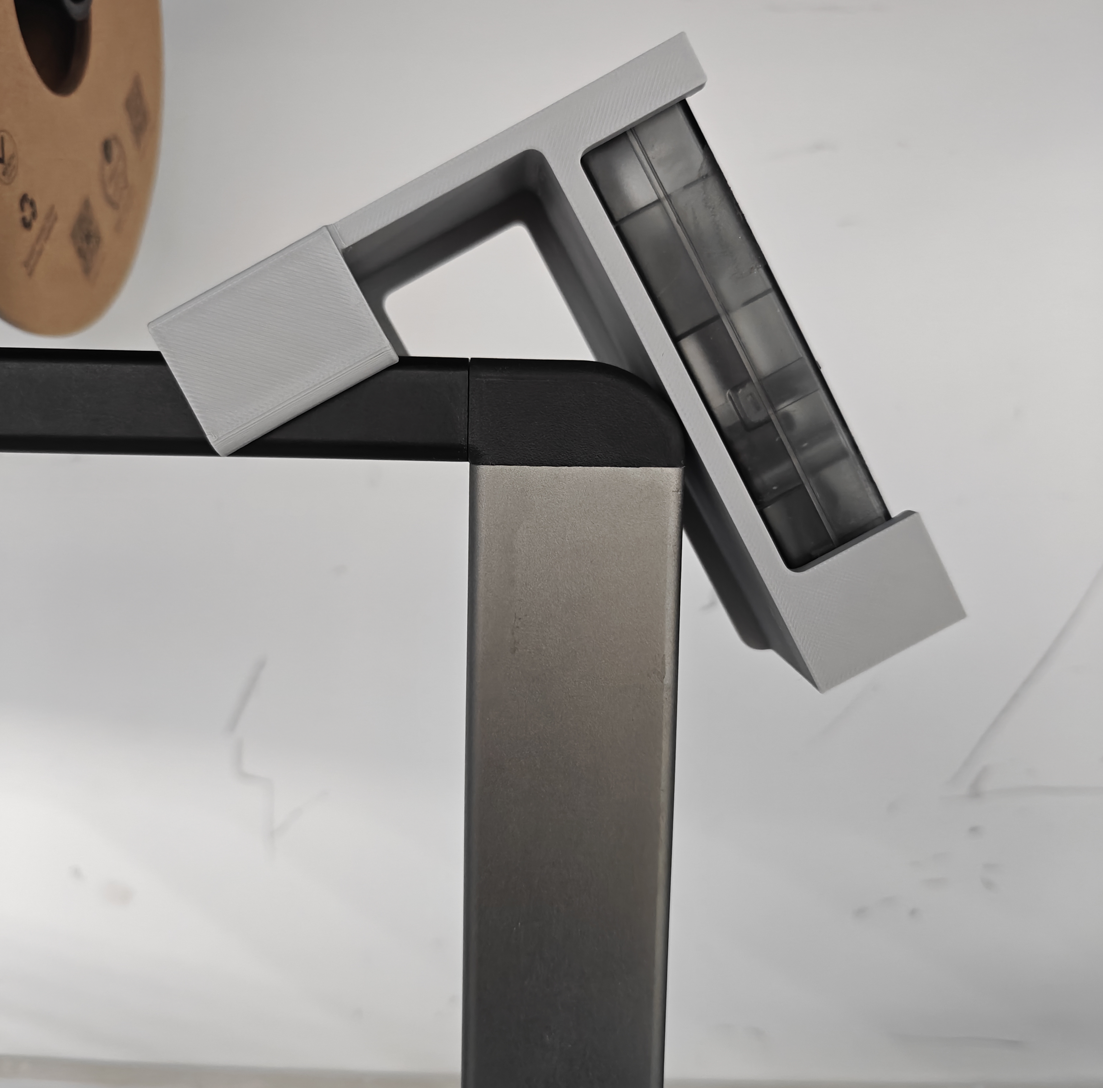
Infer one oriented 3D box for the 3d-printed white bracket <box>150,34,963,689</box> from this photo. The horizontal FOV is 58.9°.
[{"bbox_3d":[0.004,-0.020,0.267,0.146,0.160,0.055,-28,7,2],"label":"3d-printed white bracket"}]

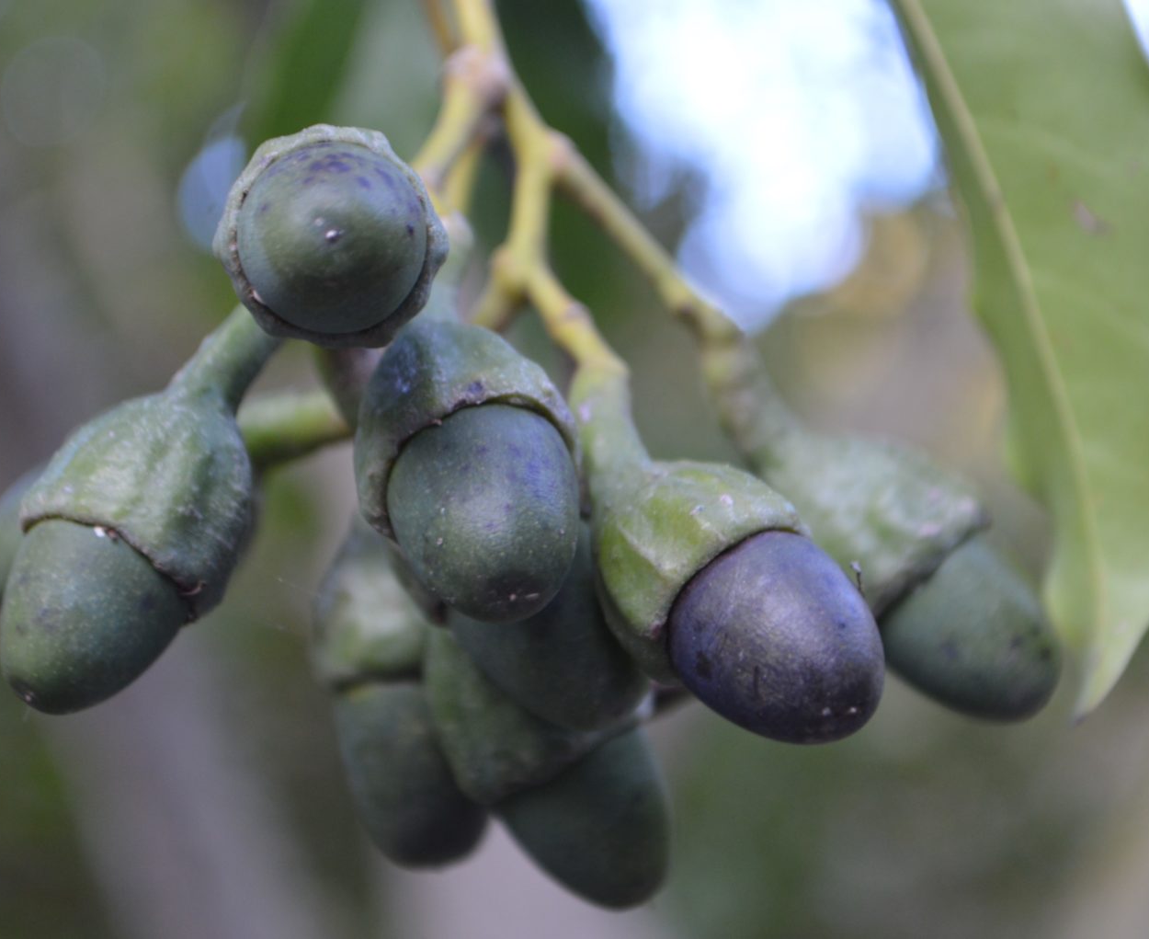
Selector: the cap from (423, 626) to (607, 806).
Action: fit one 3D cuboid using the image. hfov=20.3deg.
[{"bbox_3d":[-0.005,0.020,0.300,0.018,0.017,0.018,-27,3,0],"label":"cap"}]

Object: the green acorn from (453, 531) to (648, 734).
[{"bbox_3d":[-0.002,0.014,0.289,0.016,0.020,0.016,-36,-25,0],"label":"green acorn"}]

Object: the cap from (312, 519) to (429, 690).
[{"bbox_3d":[-0.018,0.012,0.305,0.017,0.015,0.017,-12,0,0],"label":"cap"}]

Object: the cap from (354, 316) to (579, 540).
[{"bbox_3d":[-0.009,-0.004,0.272,0.019,0.019,0.016,0,39,-9],"label":"cap"}]

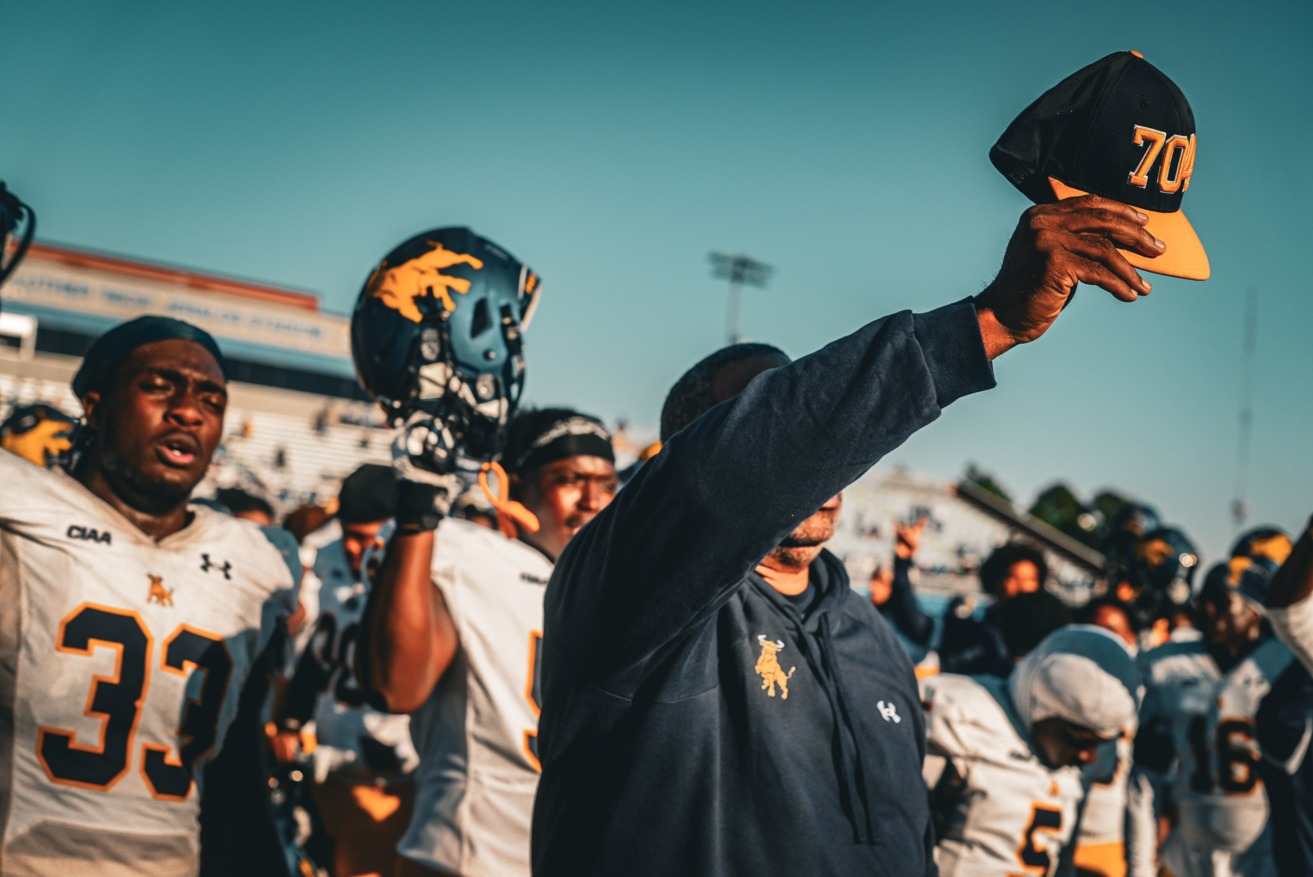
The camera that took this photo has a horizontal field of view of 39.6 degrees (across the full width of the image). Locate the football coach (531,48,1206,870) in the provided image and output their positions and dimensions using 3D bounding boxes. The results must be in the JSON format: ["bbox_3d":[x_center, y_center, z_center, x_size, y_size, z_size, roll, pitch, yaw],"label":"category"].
[{"bbox_3d":[0.157,0.699,1.725,0.710,2.010,0.560,1,-8,39],"label":"football coach"}]

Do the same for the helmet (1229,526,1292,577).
[{"bbox_3d":[2.165,0.457,6.500,0.310,0.270,0.240,-8,3,-35],"label":"helmet"}]

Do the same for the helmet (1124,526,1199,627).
[{"bbox_3d":[1.717,0.464,6.200,0.310,0.280,0.240,16,-1,27],"label":"helmet"}]

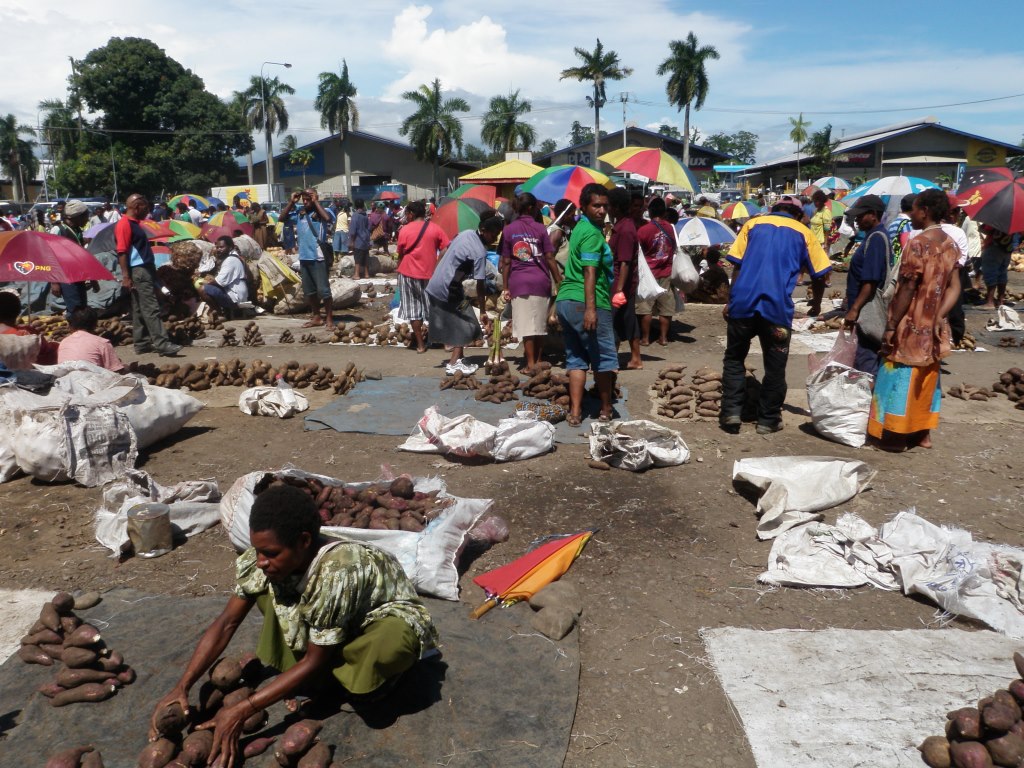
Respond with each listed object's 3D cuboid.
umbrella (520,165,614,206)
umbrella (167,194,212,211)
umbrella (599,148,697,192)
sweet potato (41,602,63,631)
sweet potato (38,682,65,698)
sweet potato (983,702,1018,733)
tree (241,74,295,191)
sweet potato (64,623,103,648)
[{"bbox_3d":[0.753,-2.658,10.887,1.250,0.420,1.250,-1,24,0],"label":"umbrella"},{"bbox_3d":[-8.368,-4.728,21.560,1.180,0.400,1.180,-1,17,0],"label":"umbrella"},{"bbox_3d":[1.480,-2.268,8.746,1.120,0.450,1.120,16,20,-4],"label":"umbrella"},{"bbox_3d":[-1.663,0.840,2.991,0.068,0.062,0.130,-13,44,-42],"label":"sweet potato"},{"bbox_3d":[-1.459,0.981,2.665,0.155,0.062,0.065,-1,13,-6],"label":"sweet potato"},{"bbox_3d":[1.335,0.908,2.263,0.095,0.080,0.120,5,14,24],"label":"sweet potato"},{"bbox_3d":[-20.577,-20.355,71.275,4.310,11.713,4.310,0,13,0],"label":"tree"},{"bbox_3d":[-1.468,0.863,2.830,0.135,0.062,0.065,-5,13,-20],"label":"sweet potato"}]

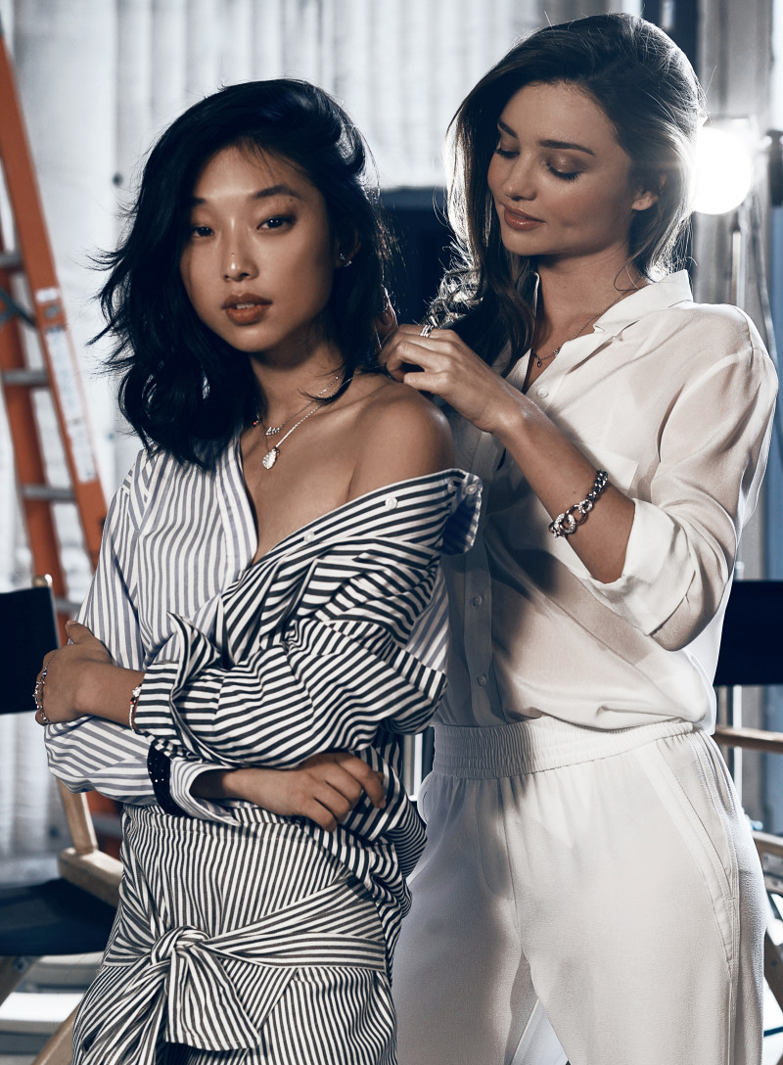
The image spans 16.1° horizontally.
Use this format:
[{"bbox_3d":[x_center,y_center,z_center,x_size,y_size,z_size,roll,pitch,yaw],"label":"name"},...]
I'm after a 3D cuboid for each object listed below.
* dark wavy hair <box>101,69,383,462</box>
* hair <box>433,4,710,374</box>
[{"bbox_3d":[-0.127,-0.225,2.400,0.240,0.325,0.240,-2,4,18],"label":"dark wavy hair"},{"bbox_3d":[0.174,-0.336,2.710,0.235,0.345,0.250,3,11,41],"label":"hair"}]

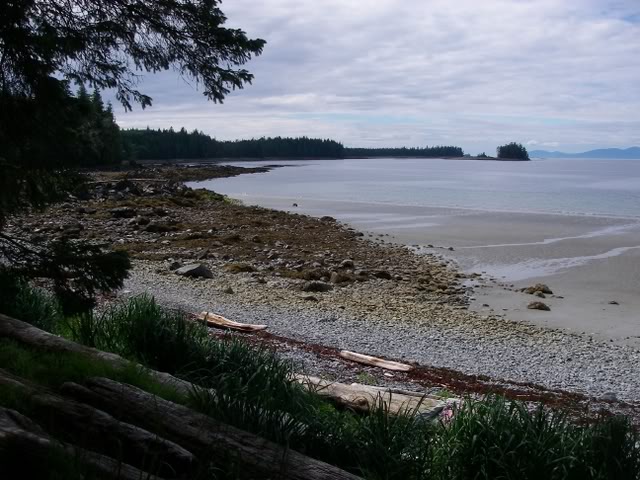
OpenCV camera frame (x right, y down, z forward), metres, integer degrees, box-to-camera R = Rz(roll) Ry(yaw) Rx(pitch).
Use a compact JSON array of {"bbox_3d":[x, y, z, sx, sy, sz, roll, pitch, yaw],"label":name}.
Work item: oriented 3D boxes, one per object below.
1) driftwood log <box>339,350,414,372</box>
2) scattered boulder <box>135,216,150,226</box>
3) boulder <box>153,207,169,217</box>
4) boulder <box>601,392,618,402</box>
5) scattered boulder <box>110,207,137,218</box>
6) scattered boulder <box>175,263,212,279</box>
[{"bbox_3d":[0.977,2.058,12.113,1.445,0.130,0.180,5,8,38],"label":"driftwood log"},{"bbox_3d":[-12.336,-1.314,48.792,1.069,0.607,0.856,-2,7,-14],"label":"scattered boulder"},{"bbox_3d":[-13.449,-2.434,59.194,1.297,0.745,1.038,-1,7,-13],"label":"boulder"},{"bbox_3d":[4.182,2.256,10.140,0.250,0.090,0.200,3,7,23],"label":"boulder"},{"bbox_3d":[-15.908,-2.262,56.826,2.016,0.846,1.512,-2,7,-16],"label":"scattered boulder"},{"bbox_3d":[-4.732,1.107,26.247,1.354,0.474,0.948,-1,7,-10],"label":"scattered boulder"}]

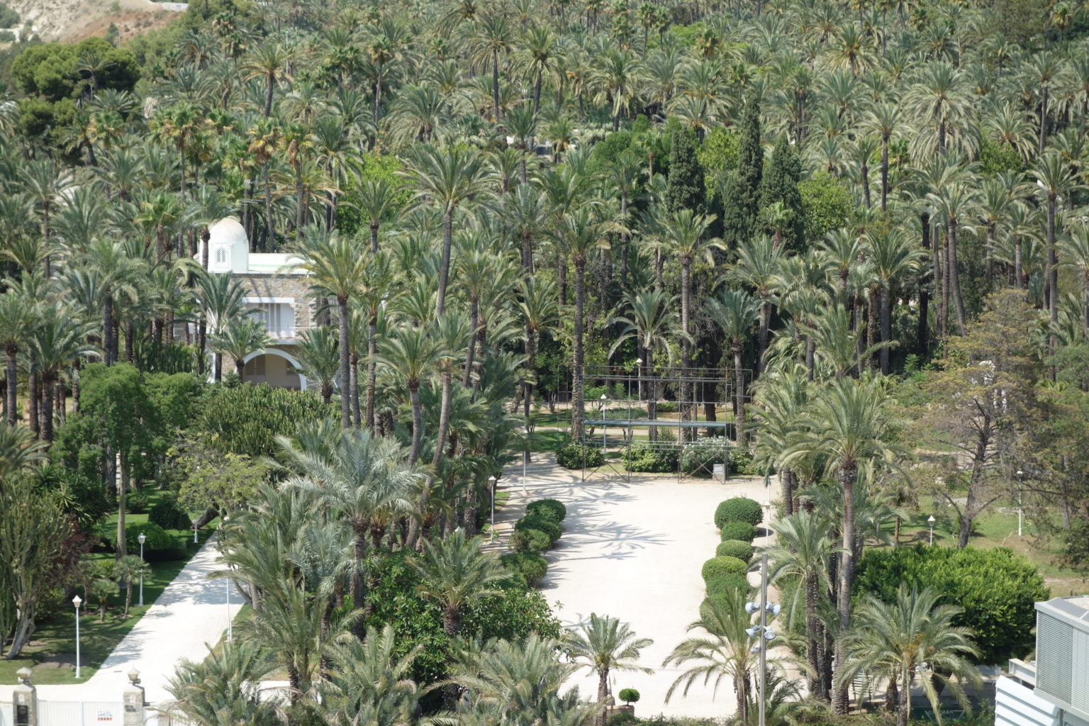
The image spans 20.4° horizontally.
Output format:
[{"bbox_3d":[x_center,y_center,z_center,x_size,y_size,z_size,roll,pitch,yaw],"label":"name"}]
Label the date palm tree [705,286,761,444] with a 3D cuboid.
[{"bbox_3d":[12.297,0.418,195.788,3.500,10.430,3.500,0,8,0],"label":"date palm tree"}]

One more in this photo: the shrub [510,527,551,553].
[{"bbox_3d":[-0.763,9.696,164.401,2.200,1.250,2.100,0,9,0],"label":"shrub"}]

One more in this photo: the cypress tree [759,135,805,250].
[{"bbox_3d":[17.547,-8.116,223.600,3.300,17.700,3.300,0,9,0],"label":"cypress tree"}]

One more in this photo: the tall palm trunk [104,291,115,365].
[{"bbox_3d":[-30.674,-1.677,213.538,0.600,6.800,0.580,0,9,0],"label":"tall palm trunk"}]

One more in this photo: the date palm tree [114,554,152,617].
[{"bbox_3d":[-19.701,10.685,144.867,1.793,3.090,1.793,0,9,0],"label":"date palm tree"}]

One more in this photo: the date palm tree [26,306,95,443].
[{"bbox_3d":[-31.290,1.610,194.640,4.950,10.320,4.950,0,9,0],"label":"date palm tree"}]

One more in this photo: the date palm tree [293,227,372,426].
[{"bbox_3d":[-12.397,-0.572,177.363,4.889,14.804,4.889,0,9,0],"label":"date palm tree"}]

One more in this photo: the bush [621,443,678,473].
[{"bbox_3d":[6.448,6.048,186.381,3.350,1.500,2.200,0,9,0],"label":"bush"}]

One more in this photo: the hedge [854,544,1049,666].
[{"bbox_3d":[18.778,11.275,139.526,8.600,5.000,6.200,0,9,0],"label":"hedge"}]

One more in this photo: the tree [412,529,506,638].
[{"bbox_3d":[-4.111,10.635,143.617,4.800,5.610,4.800,0,8,0],"label":"tree"}]

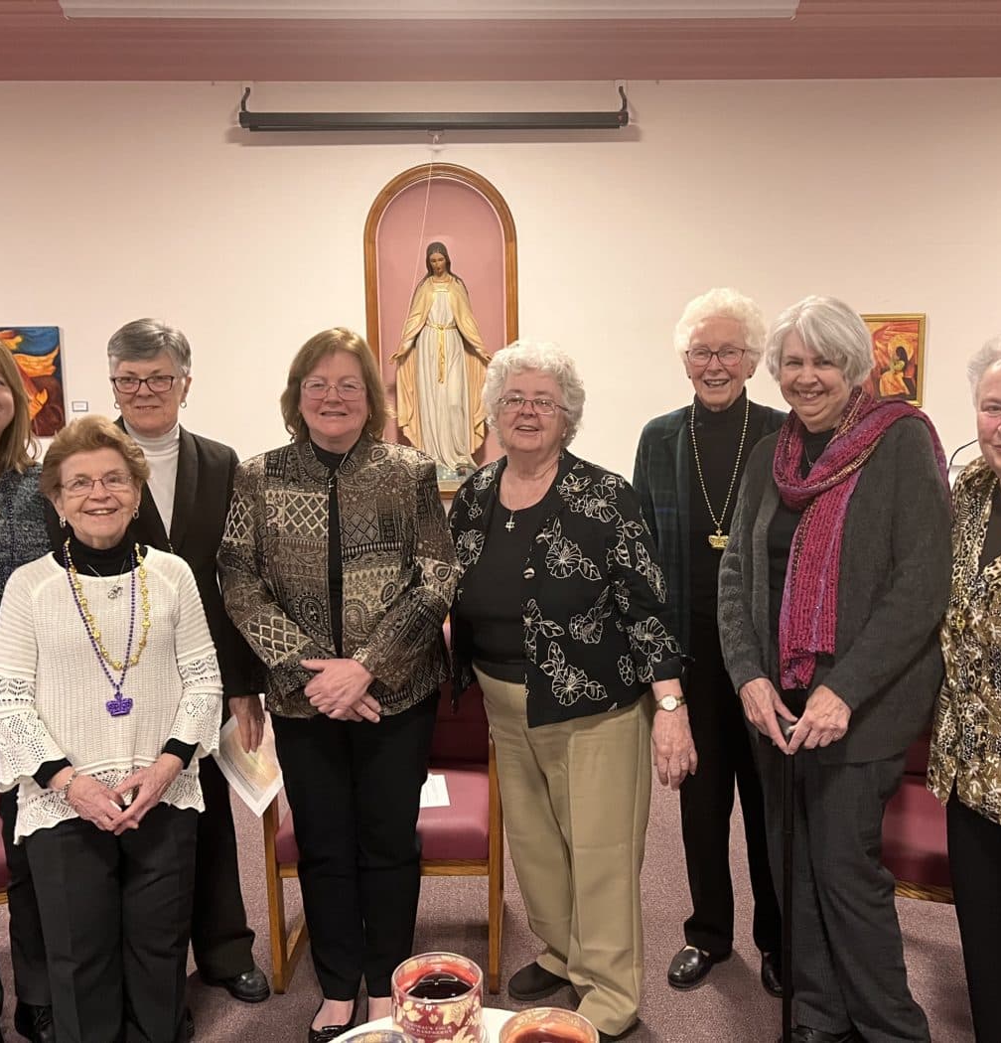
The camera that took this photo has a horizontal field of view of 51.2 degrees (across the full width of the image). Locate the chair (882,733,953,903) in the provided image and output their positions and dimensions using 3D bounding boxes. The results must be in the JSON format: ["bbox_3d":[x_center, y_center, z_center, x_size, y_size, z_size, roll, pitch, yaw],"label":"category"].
[{"bbox_3d":[1.124,0.748,2.639,0.575,0.820,0.570,2,7,21],"label":"chair"}]

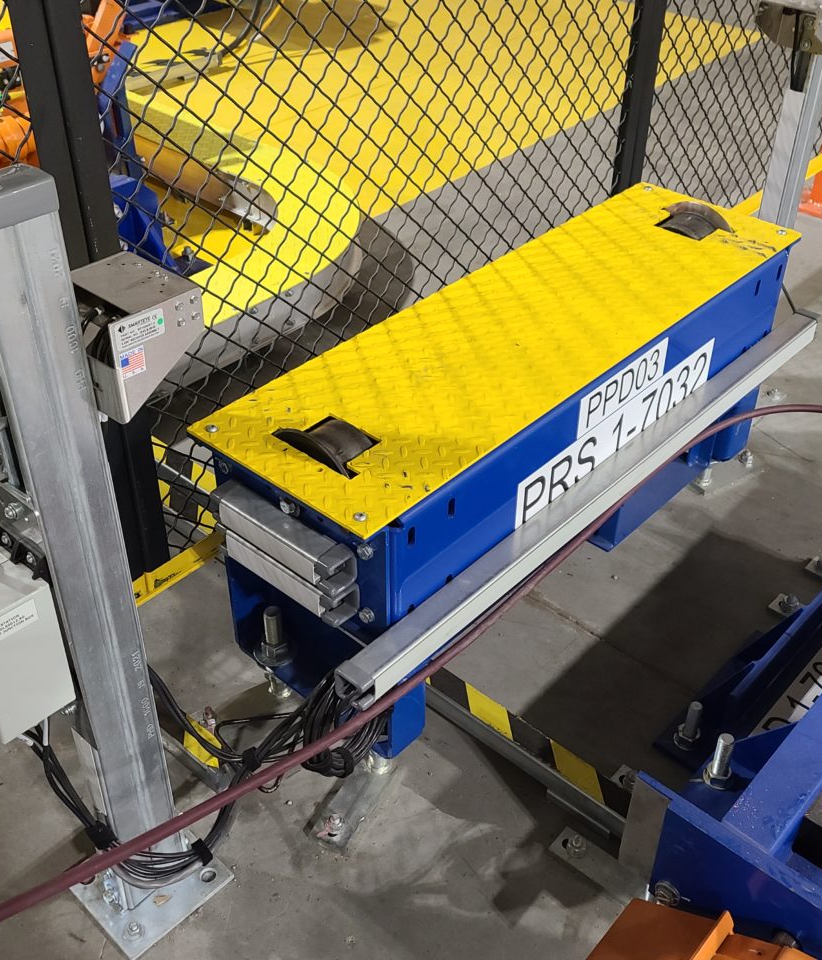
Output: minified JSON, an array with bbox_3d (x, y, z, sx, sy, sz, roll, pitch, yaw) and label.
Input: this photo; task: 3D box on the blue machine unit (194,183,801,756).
[{"bbox_3d":[0.211,-0.085,1.614,0.331,0.437,1.165,28,44,32],"label":"blue machine unit"}]

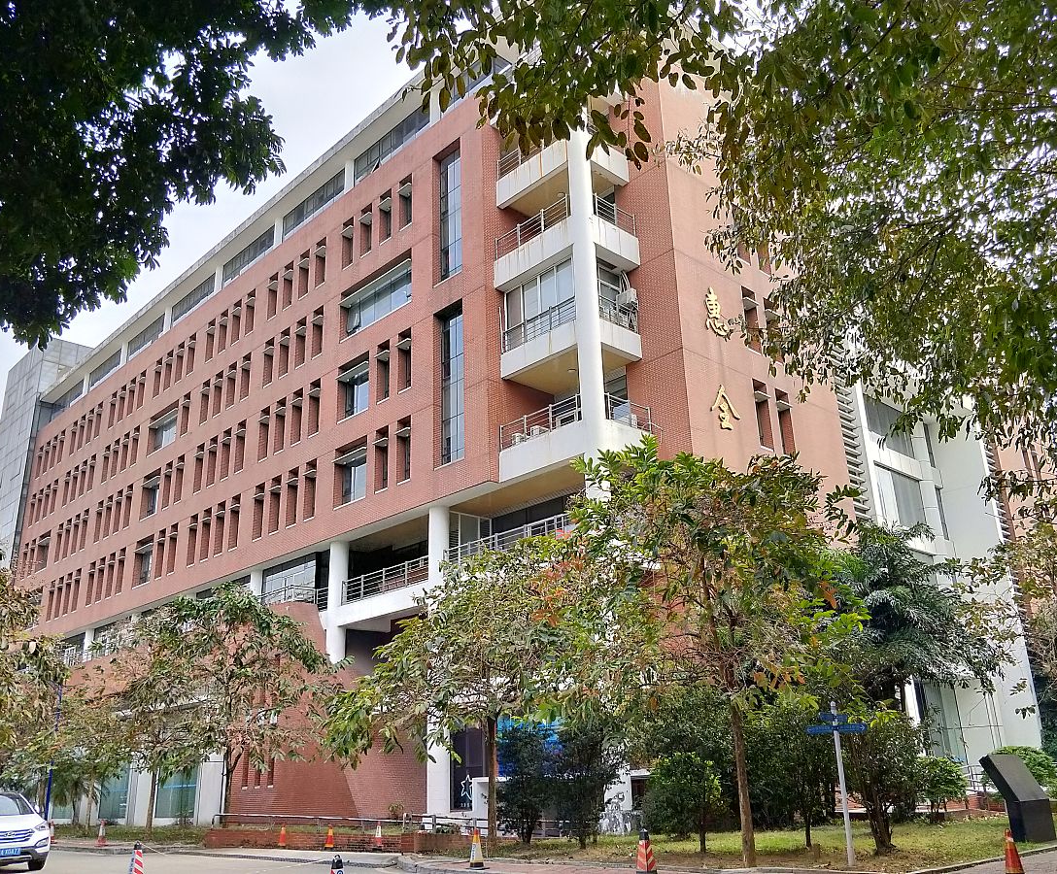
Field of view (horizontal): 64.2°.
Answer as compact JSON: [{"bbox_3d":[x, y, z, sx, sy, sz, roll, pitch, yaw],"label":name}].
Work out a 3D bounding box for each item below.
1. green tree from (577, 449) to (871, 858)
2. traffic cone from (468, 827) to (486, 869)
[{"bbox_3d":[3.519,3.627,15.582,5.300,7.600,5.100,-6,-20,10],"label":"green tree"},{"bbox_3d":[-1.022,8.098,16.639,0.380,0.700,0.380,-1,-19,-4],"label":"traffic cone"}]

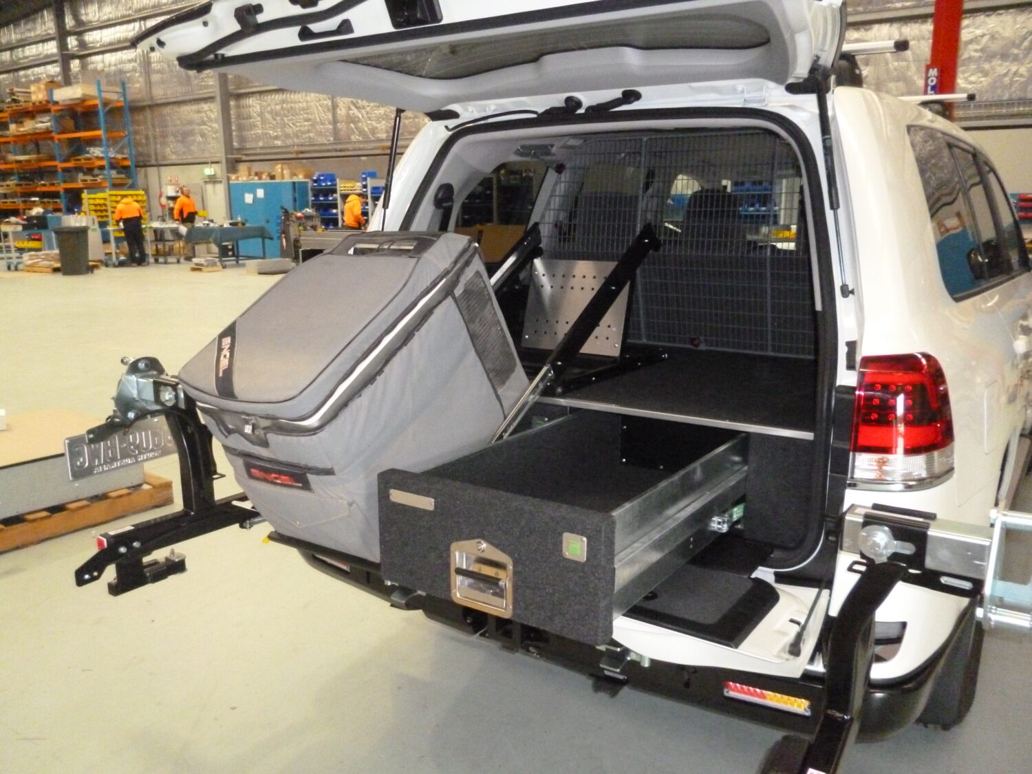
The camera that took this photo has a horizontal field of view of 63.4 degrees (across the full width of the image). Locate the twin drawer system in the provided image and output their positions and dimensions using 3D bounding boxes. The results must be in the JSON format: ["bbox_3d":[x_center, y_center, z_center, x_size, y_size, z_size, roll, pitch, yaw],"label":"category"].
[{"bbox_3d":[0.241,0.268,2.244,0.615,0.267,1.084,6,12,34],"label":"twin drawer system"}]

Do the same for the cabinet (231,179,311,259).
[{"bbox_3d":[-6.234,-4.211,21.076,2.468,1.874,0.600,9,16,34],"label":"cabinet"}]

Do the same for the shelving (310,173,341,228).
[{"bbox_3d":[-4.273,-3.889,19.520,1.020,1.926,0.450,9,16,34],"label":"shelving"}]

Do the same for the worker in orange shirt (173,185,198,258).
[{"bbox_3d":[-7.976,-3.906,20.201,0.400,1.760,0.550,6,14,24],"label":"worker in orange shirt"}]

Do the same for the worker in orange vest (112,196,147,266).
[{"bbox_3d":[-8.749,-3.510,18.921,0.600,1.580,0.450,-6,14,-24],"label":"worker in orange vest"}]

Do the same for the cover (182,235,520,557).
[{"bbox_3d":[-0.400,-0.002,2.293,0.454,0.529,0.713,9,44,34],"label":"cover"}]

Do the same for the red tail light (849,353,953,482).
[{"bbox_3d":[0.897,0.078,1.941,0.225,0.310,0.175,9,16,34],"label":"red tail light"}]

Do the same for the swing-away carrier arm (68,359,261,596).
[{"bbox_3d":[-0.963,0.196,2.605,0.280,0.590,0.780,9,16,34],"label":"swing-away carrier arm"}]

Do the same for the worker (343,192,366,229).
[{"bbox_3d":[-3.630,-3.572,18.810,0.420,1.680,0.500,-6,14,-24],"label":"worker"}]

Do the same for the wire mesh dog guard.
[{"bbox_3d":[0.645,-0.566,3.318,1.360,0.840,0.060,9,16,34],"label":"wire mesh dog guard"}]

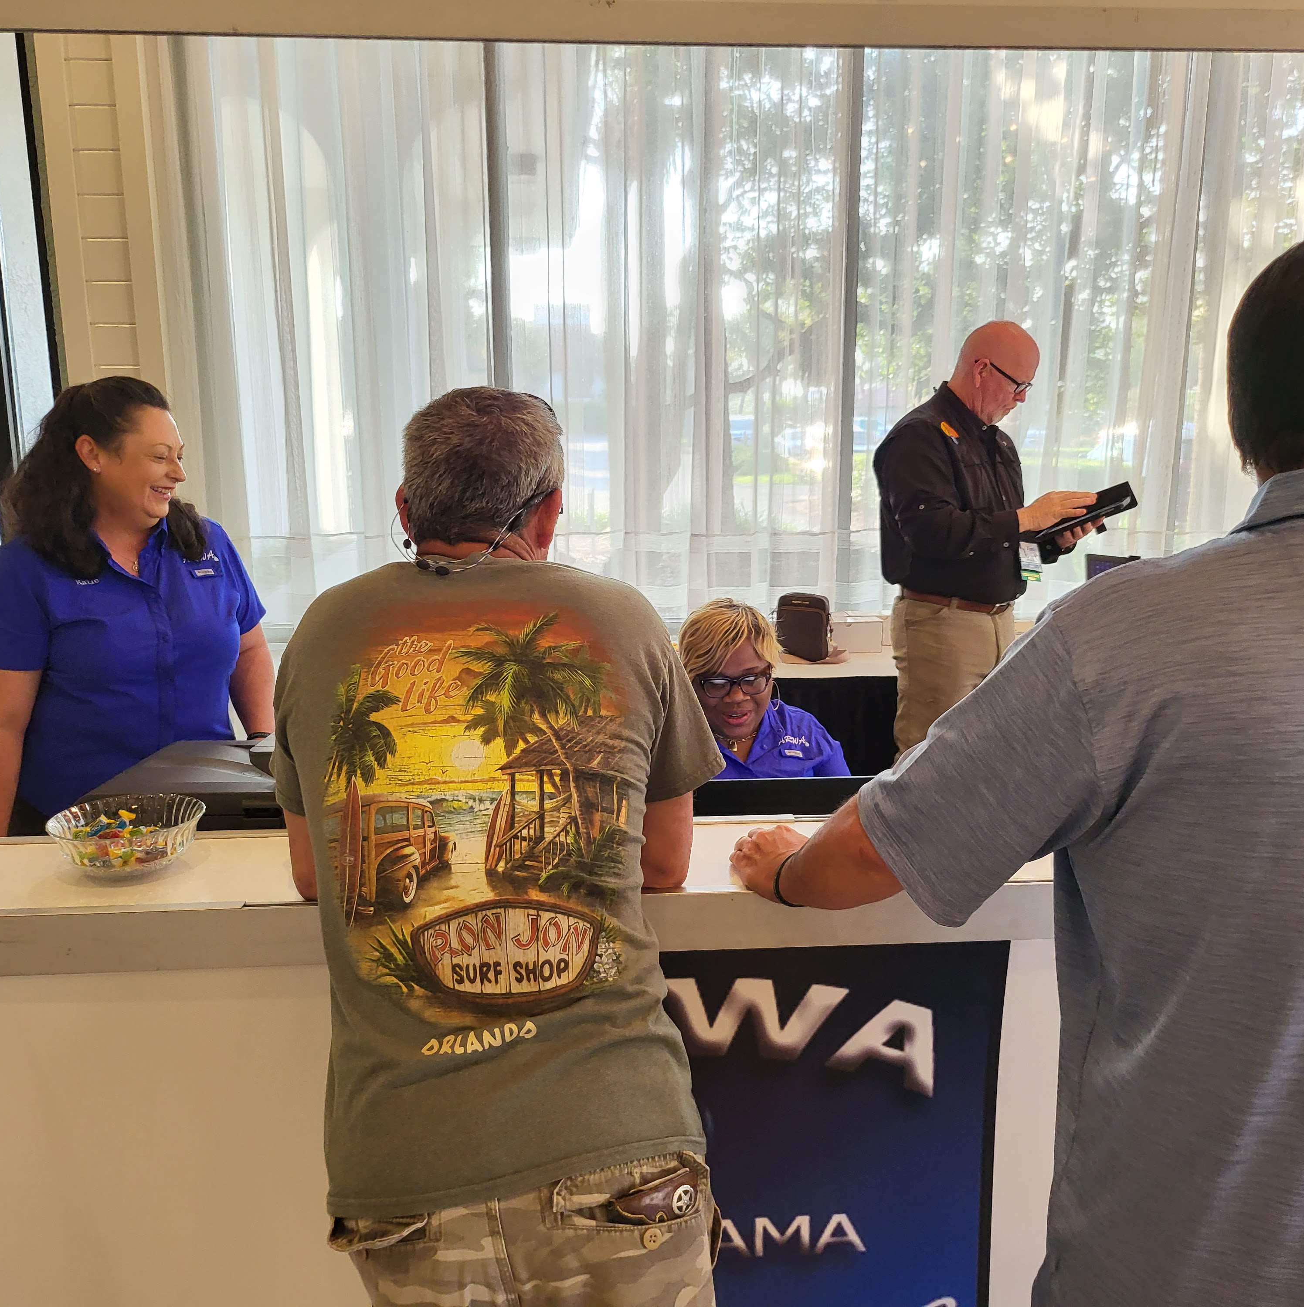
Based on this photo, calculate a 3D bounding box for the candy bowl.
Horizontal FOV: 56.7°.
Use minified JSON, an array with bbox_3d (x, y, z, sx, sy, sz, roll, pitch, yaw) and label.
[{"bbox_3d":[-0.653,0.232,1.512,0.184,0.062,0.184,0,10,0],"label":"candy bowl"}]

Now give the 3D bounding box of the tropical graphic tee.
[{"bbox_3d":[-0.159,0.197,1.256,0.490,0.620,0.360,-1,10,-2],"label":"tropical graphic tee"}]

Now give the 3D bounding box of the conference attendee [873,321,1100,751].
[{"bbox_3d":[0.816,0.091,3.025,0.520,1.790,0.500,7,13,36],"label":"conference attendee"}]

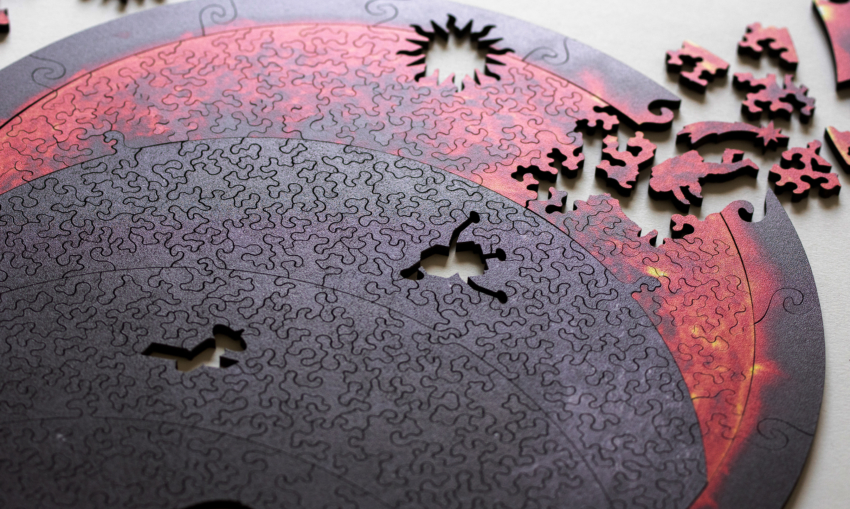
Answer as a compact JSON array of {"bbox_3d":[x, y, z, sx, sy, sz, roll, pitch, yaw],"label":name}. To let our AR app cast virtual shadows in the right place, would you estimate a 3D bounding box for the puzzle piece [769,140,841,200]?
[{"bbox_3d":[0.142,-0.031,0.670,0.025,0.005,0.028,-6,45,-10],"label":"puzzle piece"}]

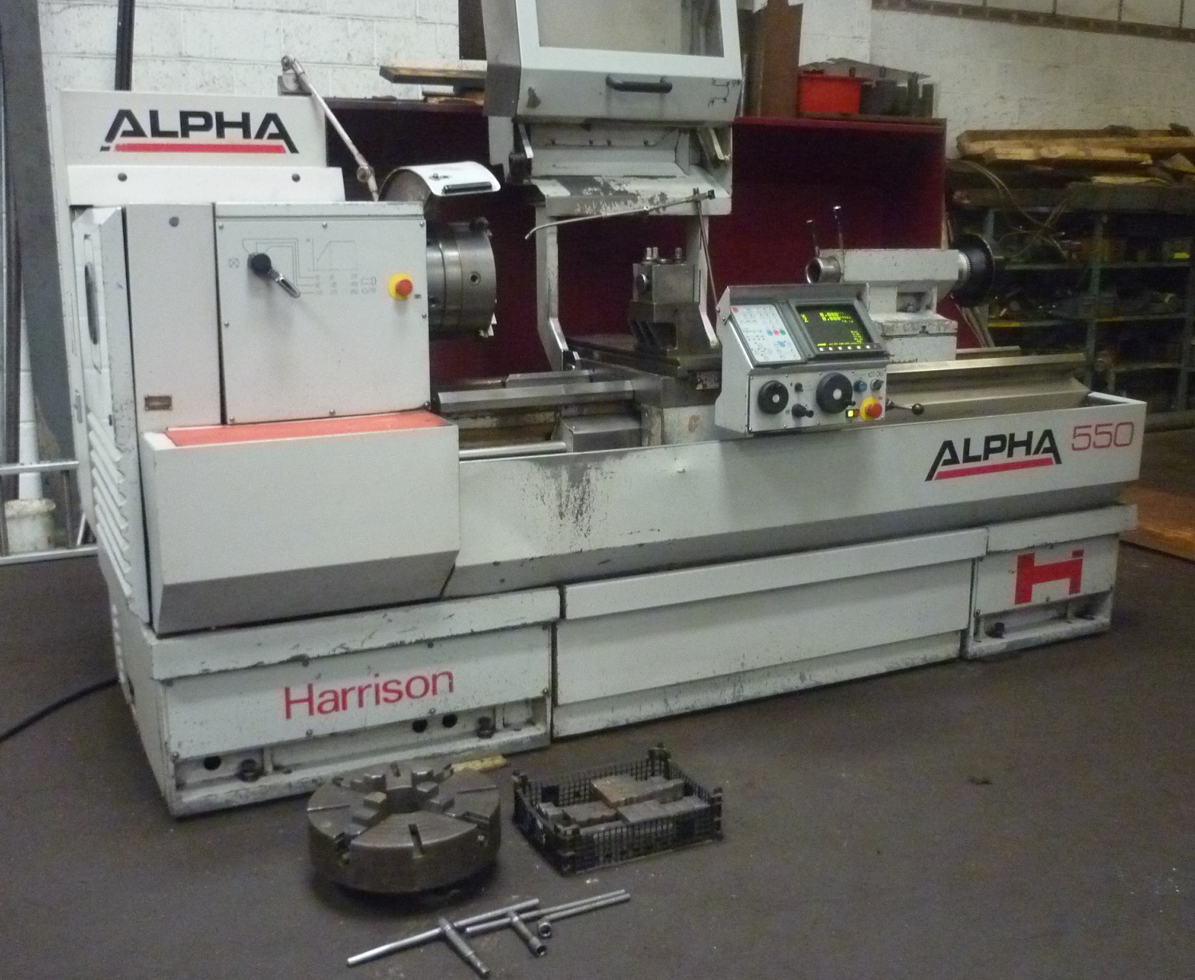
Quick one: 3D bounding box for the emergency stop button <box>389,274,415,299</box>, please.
[{"bbox_3d":[-0.463,-0.485,2.971,0.061,0.061,0.037,-6,14,-26],"label":"emergency stop button"}]

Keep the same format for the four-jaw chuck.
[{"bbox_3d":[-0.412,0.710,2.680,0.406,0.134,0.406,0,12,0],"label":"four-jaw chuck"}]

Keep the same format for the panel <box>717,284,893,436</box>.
[{"bbox_3d":[0.534,-0.339,3.182,0.428,0.362,0.193,-6,14,-26],"label":"panel"}]

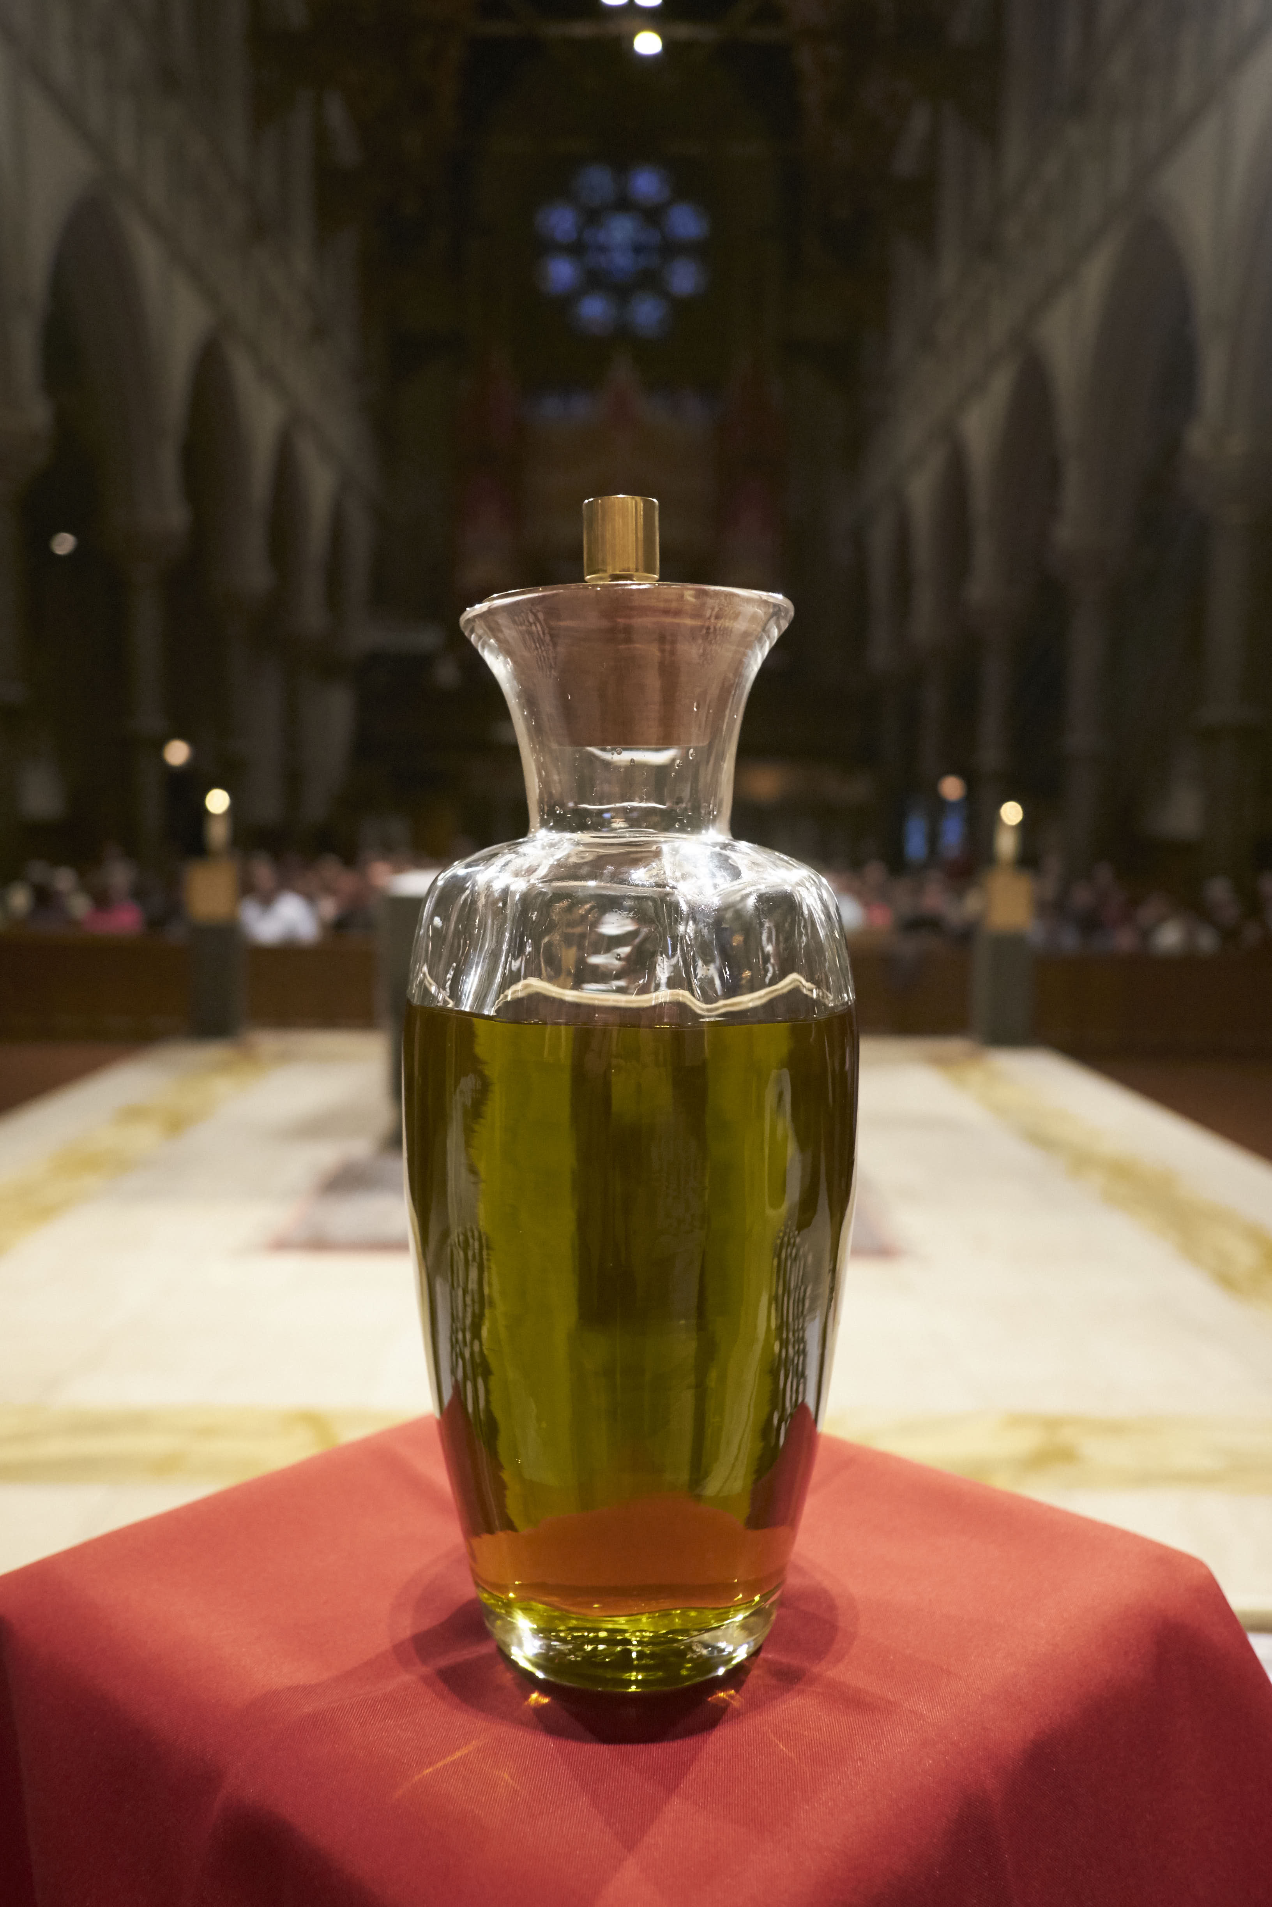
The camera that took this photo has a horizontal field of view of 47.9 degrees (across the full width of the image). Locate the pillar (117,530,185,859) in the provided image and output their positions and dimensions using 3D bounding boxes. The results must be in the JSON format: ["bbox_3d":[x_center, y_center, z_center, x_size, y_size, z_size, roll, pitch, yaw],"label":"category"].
[{"bbox_3d":[-6.950,-3.070,20.390,0.920,6.200,0.920,1,4,-1],"label":"pillar"}]

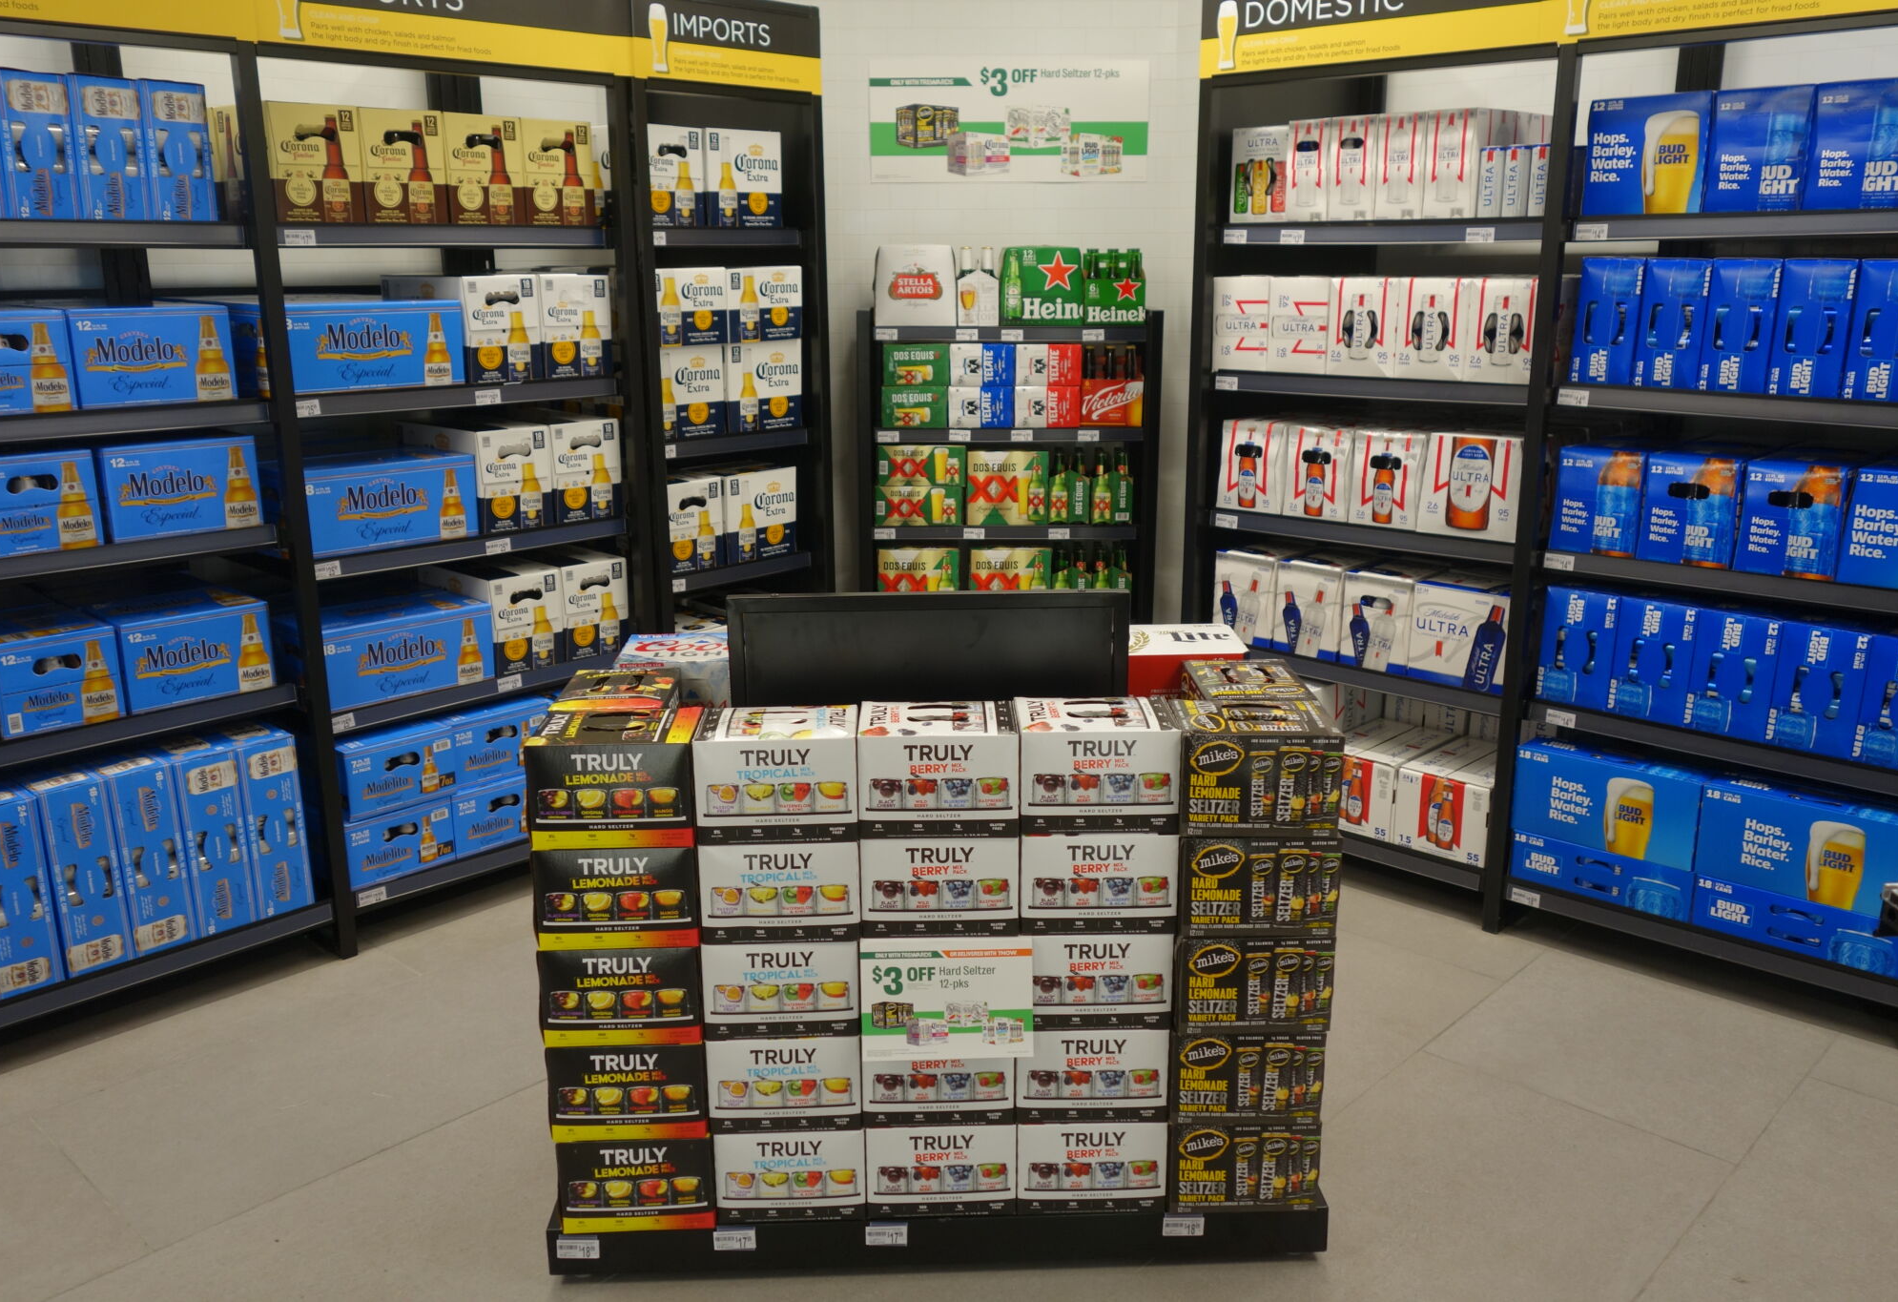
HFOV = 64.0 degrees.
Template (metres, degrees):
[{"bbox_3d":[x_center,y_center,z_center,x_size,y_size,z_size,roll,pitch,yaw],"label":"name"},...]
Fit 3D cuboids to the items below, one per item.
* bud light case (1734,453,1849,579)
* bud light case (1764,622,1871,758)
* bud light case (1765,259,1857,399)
[{"bbox_3d":[1.754,-0.280,3.106,0.185,0.227,0.245,12,19,41],"label":"bud light case"},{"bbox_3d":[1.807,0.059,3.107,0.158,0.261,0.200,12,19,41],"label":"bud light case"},{"bbox_3d":[1.727,-0.639,2.995,0.126,0.262,0.198,13,19,41],"label":"bud light case"}]

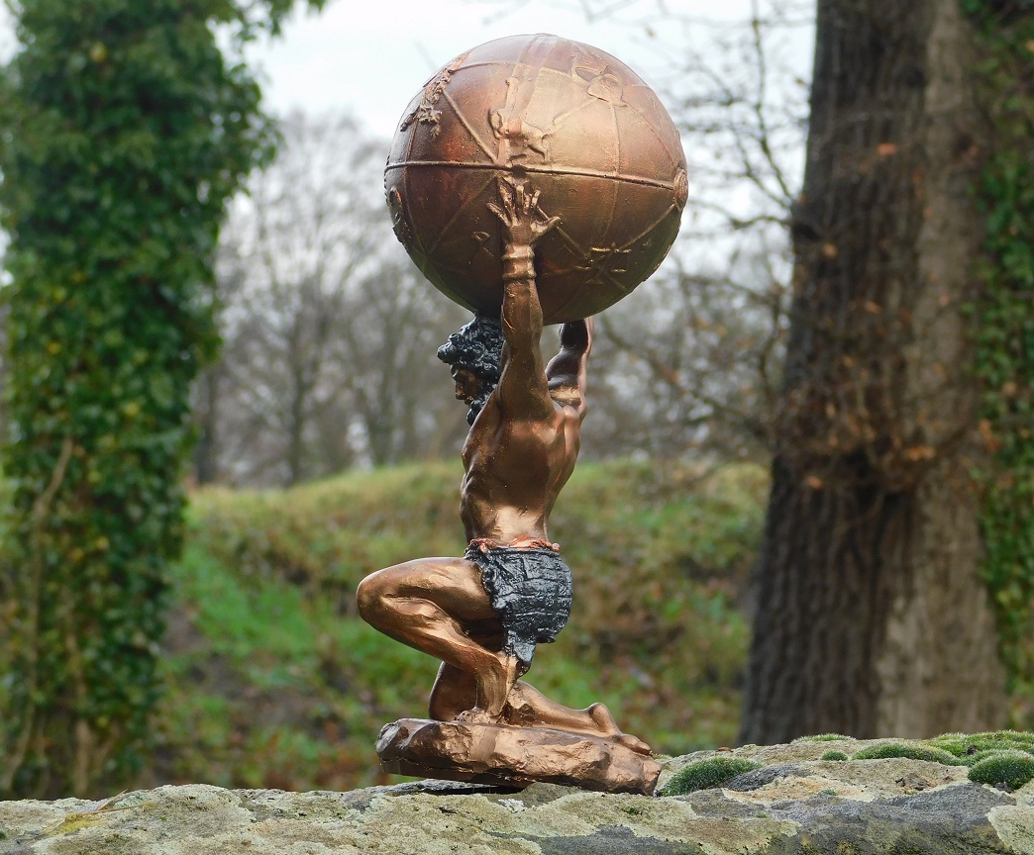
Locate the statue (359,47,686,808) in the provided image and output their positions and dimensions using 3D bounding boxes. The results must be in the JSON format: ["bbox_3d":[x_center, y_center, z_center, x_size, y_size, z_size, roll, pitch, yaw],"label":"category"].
[{"bbox_3d":[0.003,-0.009,2.600,0.168,0.402,0.161,3,0,12],"label":"statue"}]

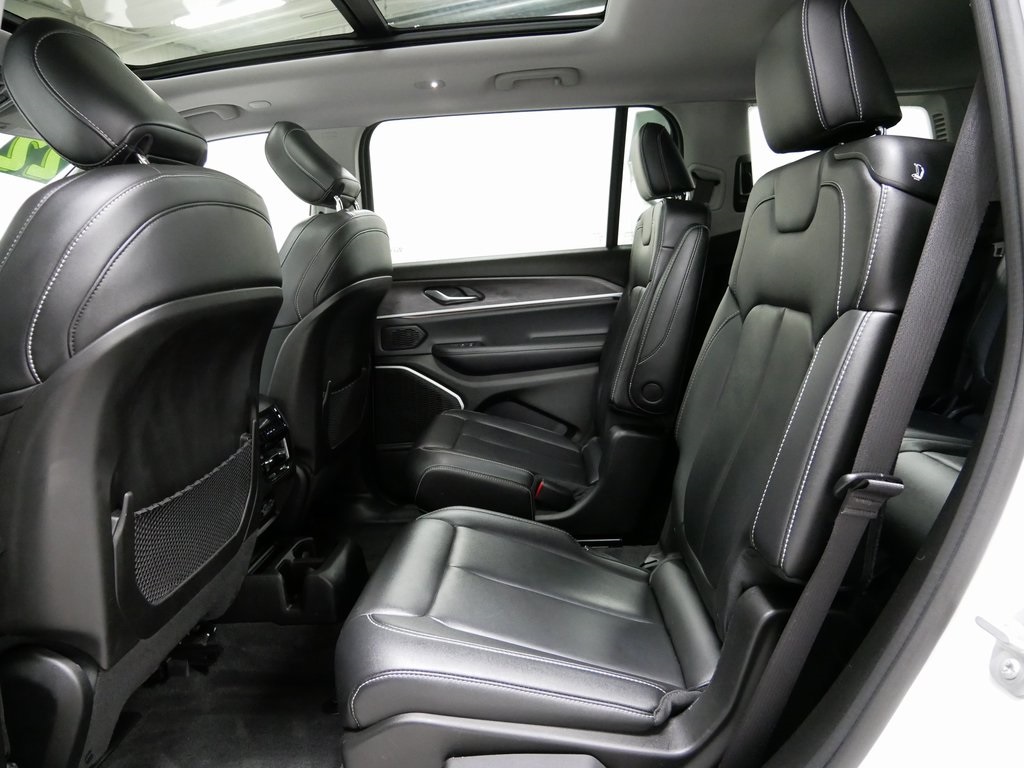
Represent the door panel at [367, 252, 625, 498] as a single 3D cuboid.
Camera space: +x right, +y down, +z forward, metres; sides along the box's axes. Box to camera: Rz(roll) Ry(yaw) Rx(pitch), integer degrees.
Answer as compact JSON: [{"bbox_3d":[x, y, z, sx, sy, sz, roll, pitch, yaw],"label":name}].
[{"bbox_3d":[0.026,-0.023,2.113,0.924,0.721,0.132,-2,10,1],"label":"door panel"}]

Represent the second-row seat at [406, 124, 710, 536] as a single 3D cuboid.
[{"bbox_3d":[0.095,-0.129,1.749,0.710,0.969,0.548,-2,10,1],"label":"second-row seat"}]

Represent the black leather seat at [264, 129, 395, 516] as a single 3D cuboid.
[{"bbox_3d":[-0.706,-0.105,1.757,0.812,1.030,0.558,-2,10,1],"label":"black leather seat"}]

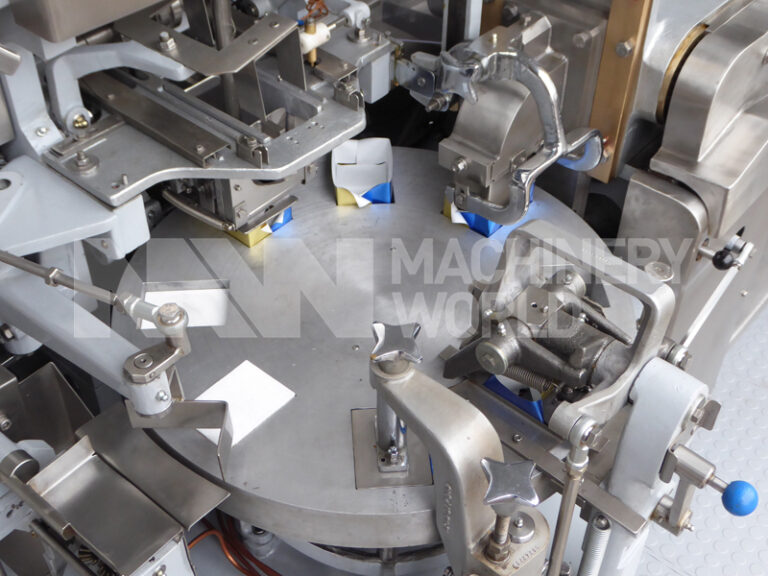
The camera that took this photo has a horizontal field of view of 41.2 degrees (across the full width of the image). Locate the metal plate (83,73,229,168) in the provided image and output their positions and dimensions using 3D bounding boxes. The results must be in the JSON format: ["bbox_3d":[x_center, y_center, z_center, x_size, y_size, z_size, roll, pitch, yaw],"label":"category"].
[{"bbox_3d":[-0.259,-0.189,1.129,0.221,0.012,0.036,31,51,28],"label":"metal plate"}]

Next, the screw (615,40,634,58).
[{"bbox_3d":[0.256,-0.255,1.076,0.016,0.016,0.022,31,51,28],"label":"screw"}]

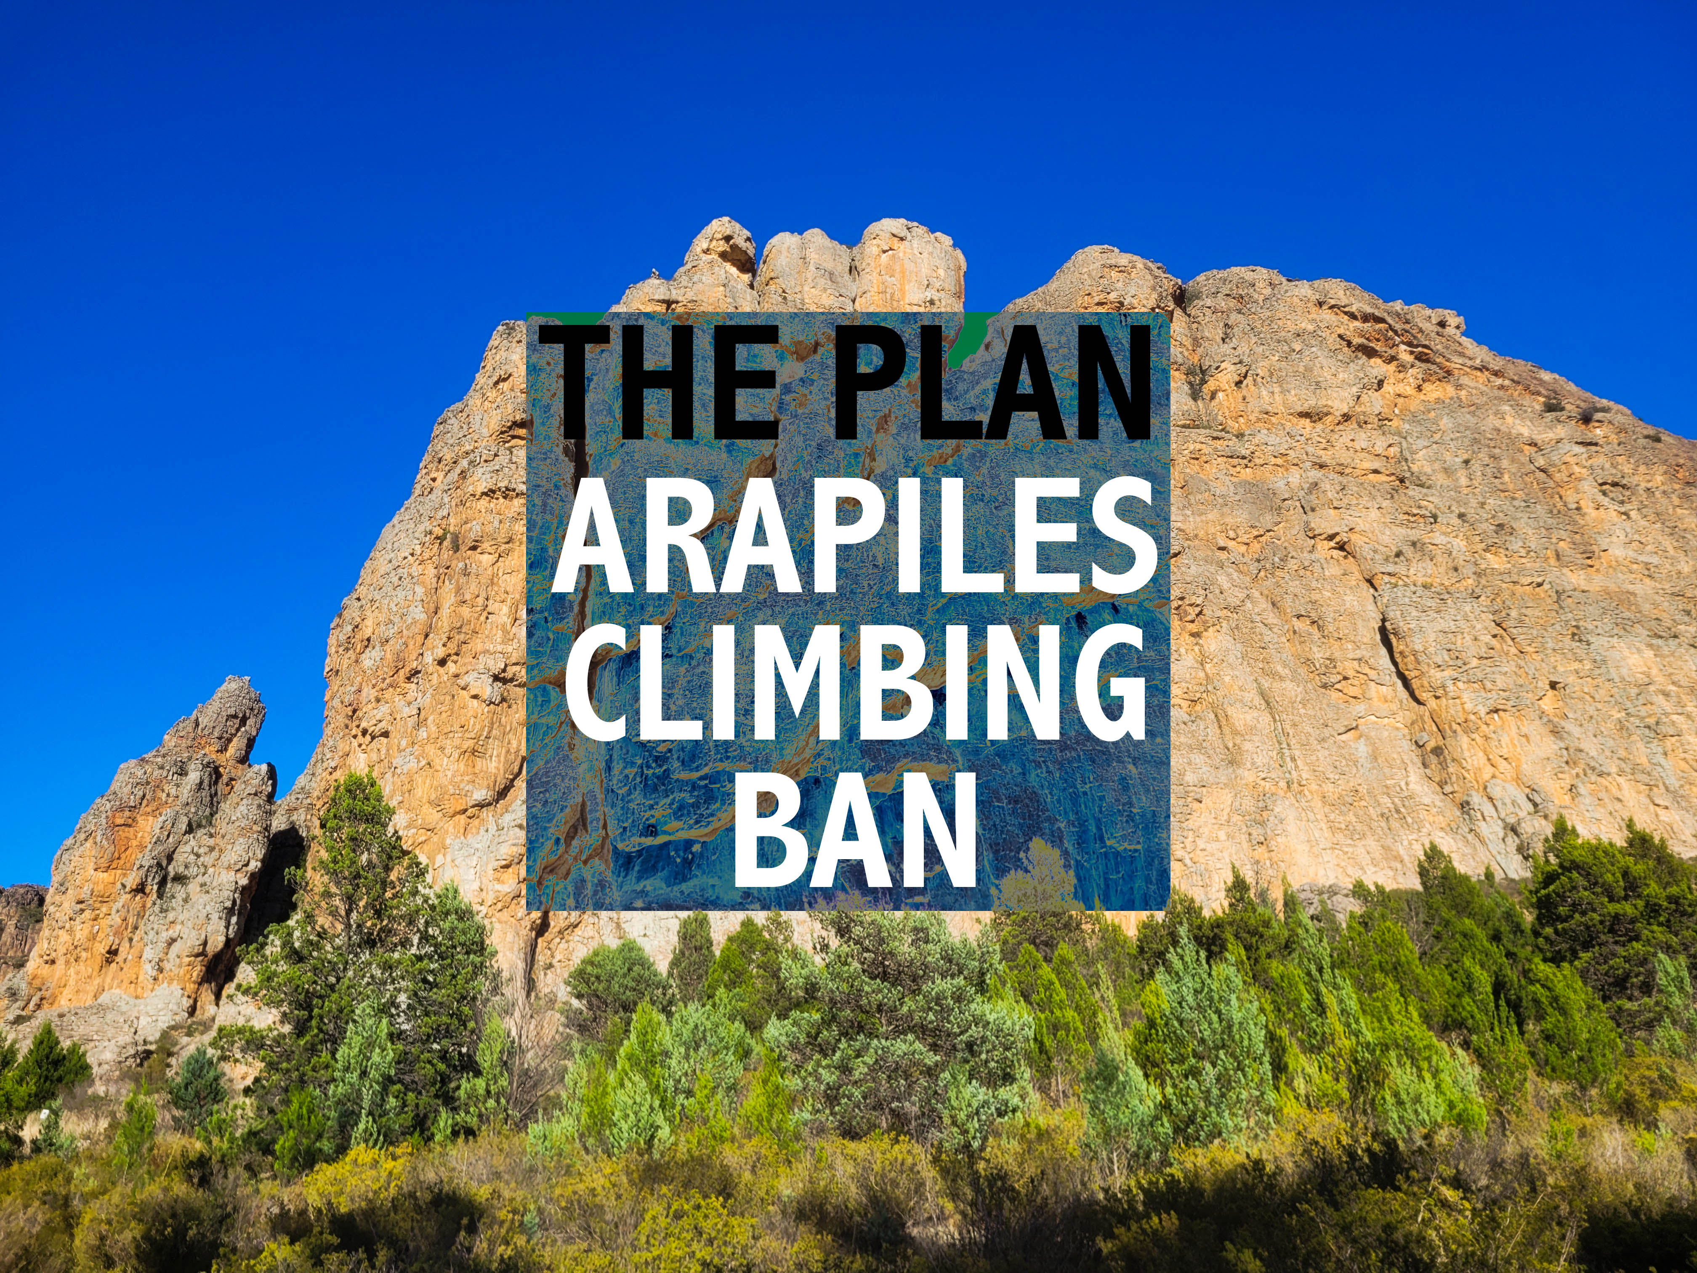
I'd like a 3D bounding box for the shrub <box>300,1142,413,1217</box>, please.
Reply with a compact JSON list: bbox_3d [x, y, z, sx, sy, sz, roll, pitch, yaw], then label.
[{"bbox_3d":[-6.290,6.994,16.300,1.450,1.000,1.300,-9,22,-24],"label":"shrub"}]

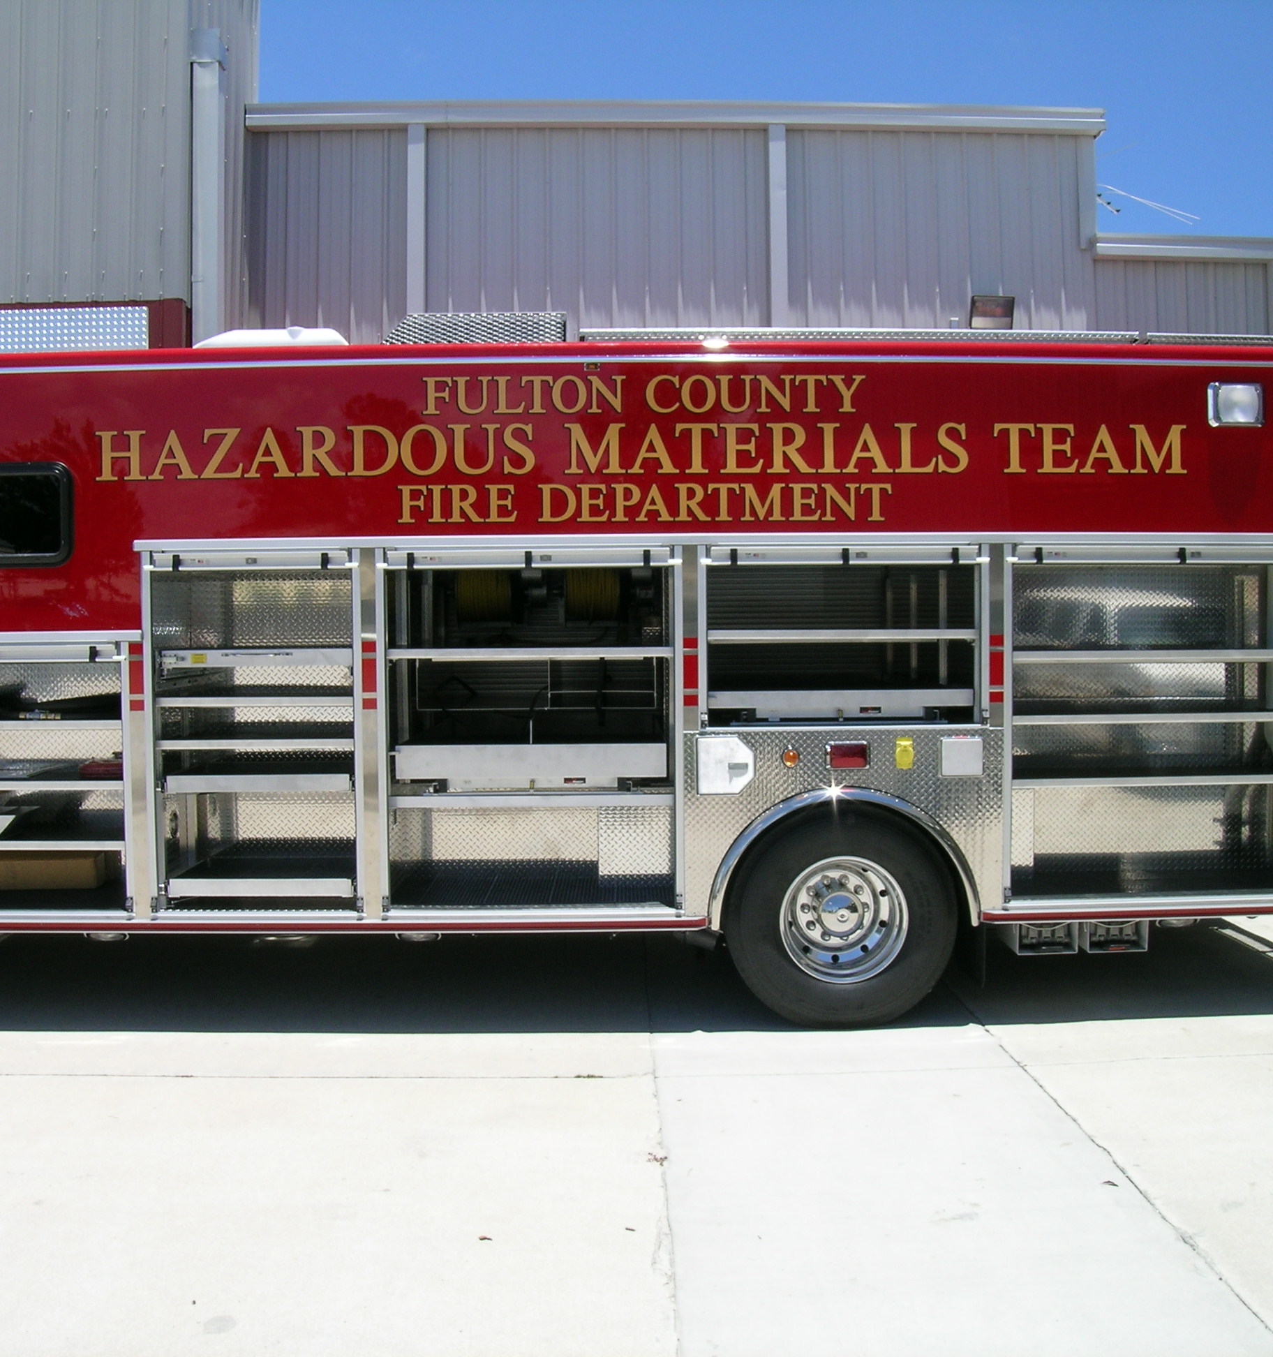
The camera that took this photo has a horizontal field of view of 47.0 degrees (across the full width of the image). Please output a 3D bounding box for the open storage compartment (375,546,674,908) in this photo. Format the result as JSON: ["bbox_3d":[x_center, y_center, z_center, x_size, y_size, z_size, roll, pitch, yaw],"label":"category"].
[{"bbox_3d":[-0.492,0.222,6.987,1.344,1.643,0.700,-1,1,-2],"label":"open storage compartment"}]

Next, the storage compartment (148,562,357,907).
[{"bbox_3d":[-1.740,0.243,6.941,0.937,1.576,0.680,-1,1,-2],"label":"storage compartment"}]

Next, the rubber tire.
[{"bbox_3d":[0.945,1.089,6.914,1.083,1.044,0.290,-1,1,-2],"label":"rubber tire"}]

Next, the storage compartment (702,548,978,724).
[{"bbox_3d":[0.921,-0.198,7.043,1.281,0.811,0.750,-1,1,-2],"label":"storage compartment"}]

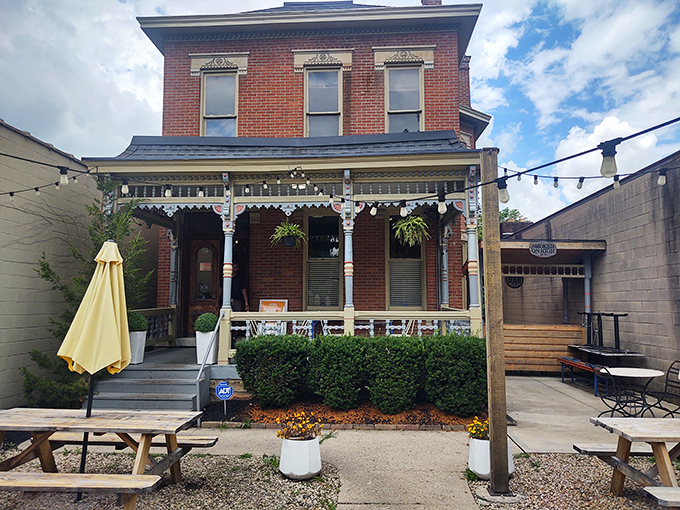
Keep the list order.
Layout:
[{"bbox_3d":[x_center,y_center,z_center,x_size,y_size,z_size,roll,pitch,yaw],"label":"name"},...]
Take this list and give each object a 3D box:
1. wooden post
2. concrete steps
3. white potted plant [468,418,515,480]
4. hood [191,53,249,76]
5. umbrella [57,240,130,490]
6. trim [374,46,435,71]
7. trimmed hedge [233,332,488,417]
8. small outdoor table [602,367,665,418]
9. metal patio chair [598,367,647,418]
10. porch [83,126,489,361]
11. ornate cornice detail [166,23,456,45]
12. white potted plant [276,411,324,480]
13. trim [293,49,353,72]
[{"bbox_3d":[1.405,0.548,4.825,0.145,3.080,0.145,0,-5,4],"label":"wooden post"},{"bbox_3d":[-2.805,2.035,7.851,1.570,0.695,1.130,0,-5,4],"label":"concrete steps"},{"bbox_3d":[1.471,1.855,5.155,0.430,0.556,0.430,0,-5,4],"label":"white potted plant"},{"bbox_3d":[-2.711,-4.283,11.988,1.410,0.530,0.180,0,-5,4],"label":"hood"},{"bbox_3d":[-2.185,1.010,4.741,0.640,2.310,0.600,5,-5,4],"label":"umbrella"},{"bbox_3d":[1.394,-4.281,11.504,1.380,0.540,0.140,0,-5,4],"label":"trim"},{"bbox_3d":[0.290,1.751,7.740,3.780,1.120,0.970,0,-5,4],"label":"trimmed hedge"},{"bbox_3d":[4.125,2.021,7.447,0.900,0.730,0.900,0,-5,4],"label":"small outdoor table"},{"bbox_3d":[3.685,1.895,7.010,0.600,0.910,0.480,2,-6,-20],"label":"metal patio chair"},{"bbox_3d":[-0.779,0.018,9.844,6.500,3.950,3.350,0,-5,4],"label":"porch"},{"bbox_3d":[-0.700,-4.896,11.708,6.590,0.230,0.170,0,-5,4],"label":"ornate cornice detail"},{"bbox_3d":[-0.387,1.842,5.197,0.446,0.594,0.446,0,-5,4],"label":"white potted plant"},{"bbox_3d":[-0.376,-4.264,11.626,1.380,0.540,0.140,0,-5,4],"label":"trim"}]

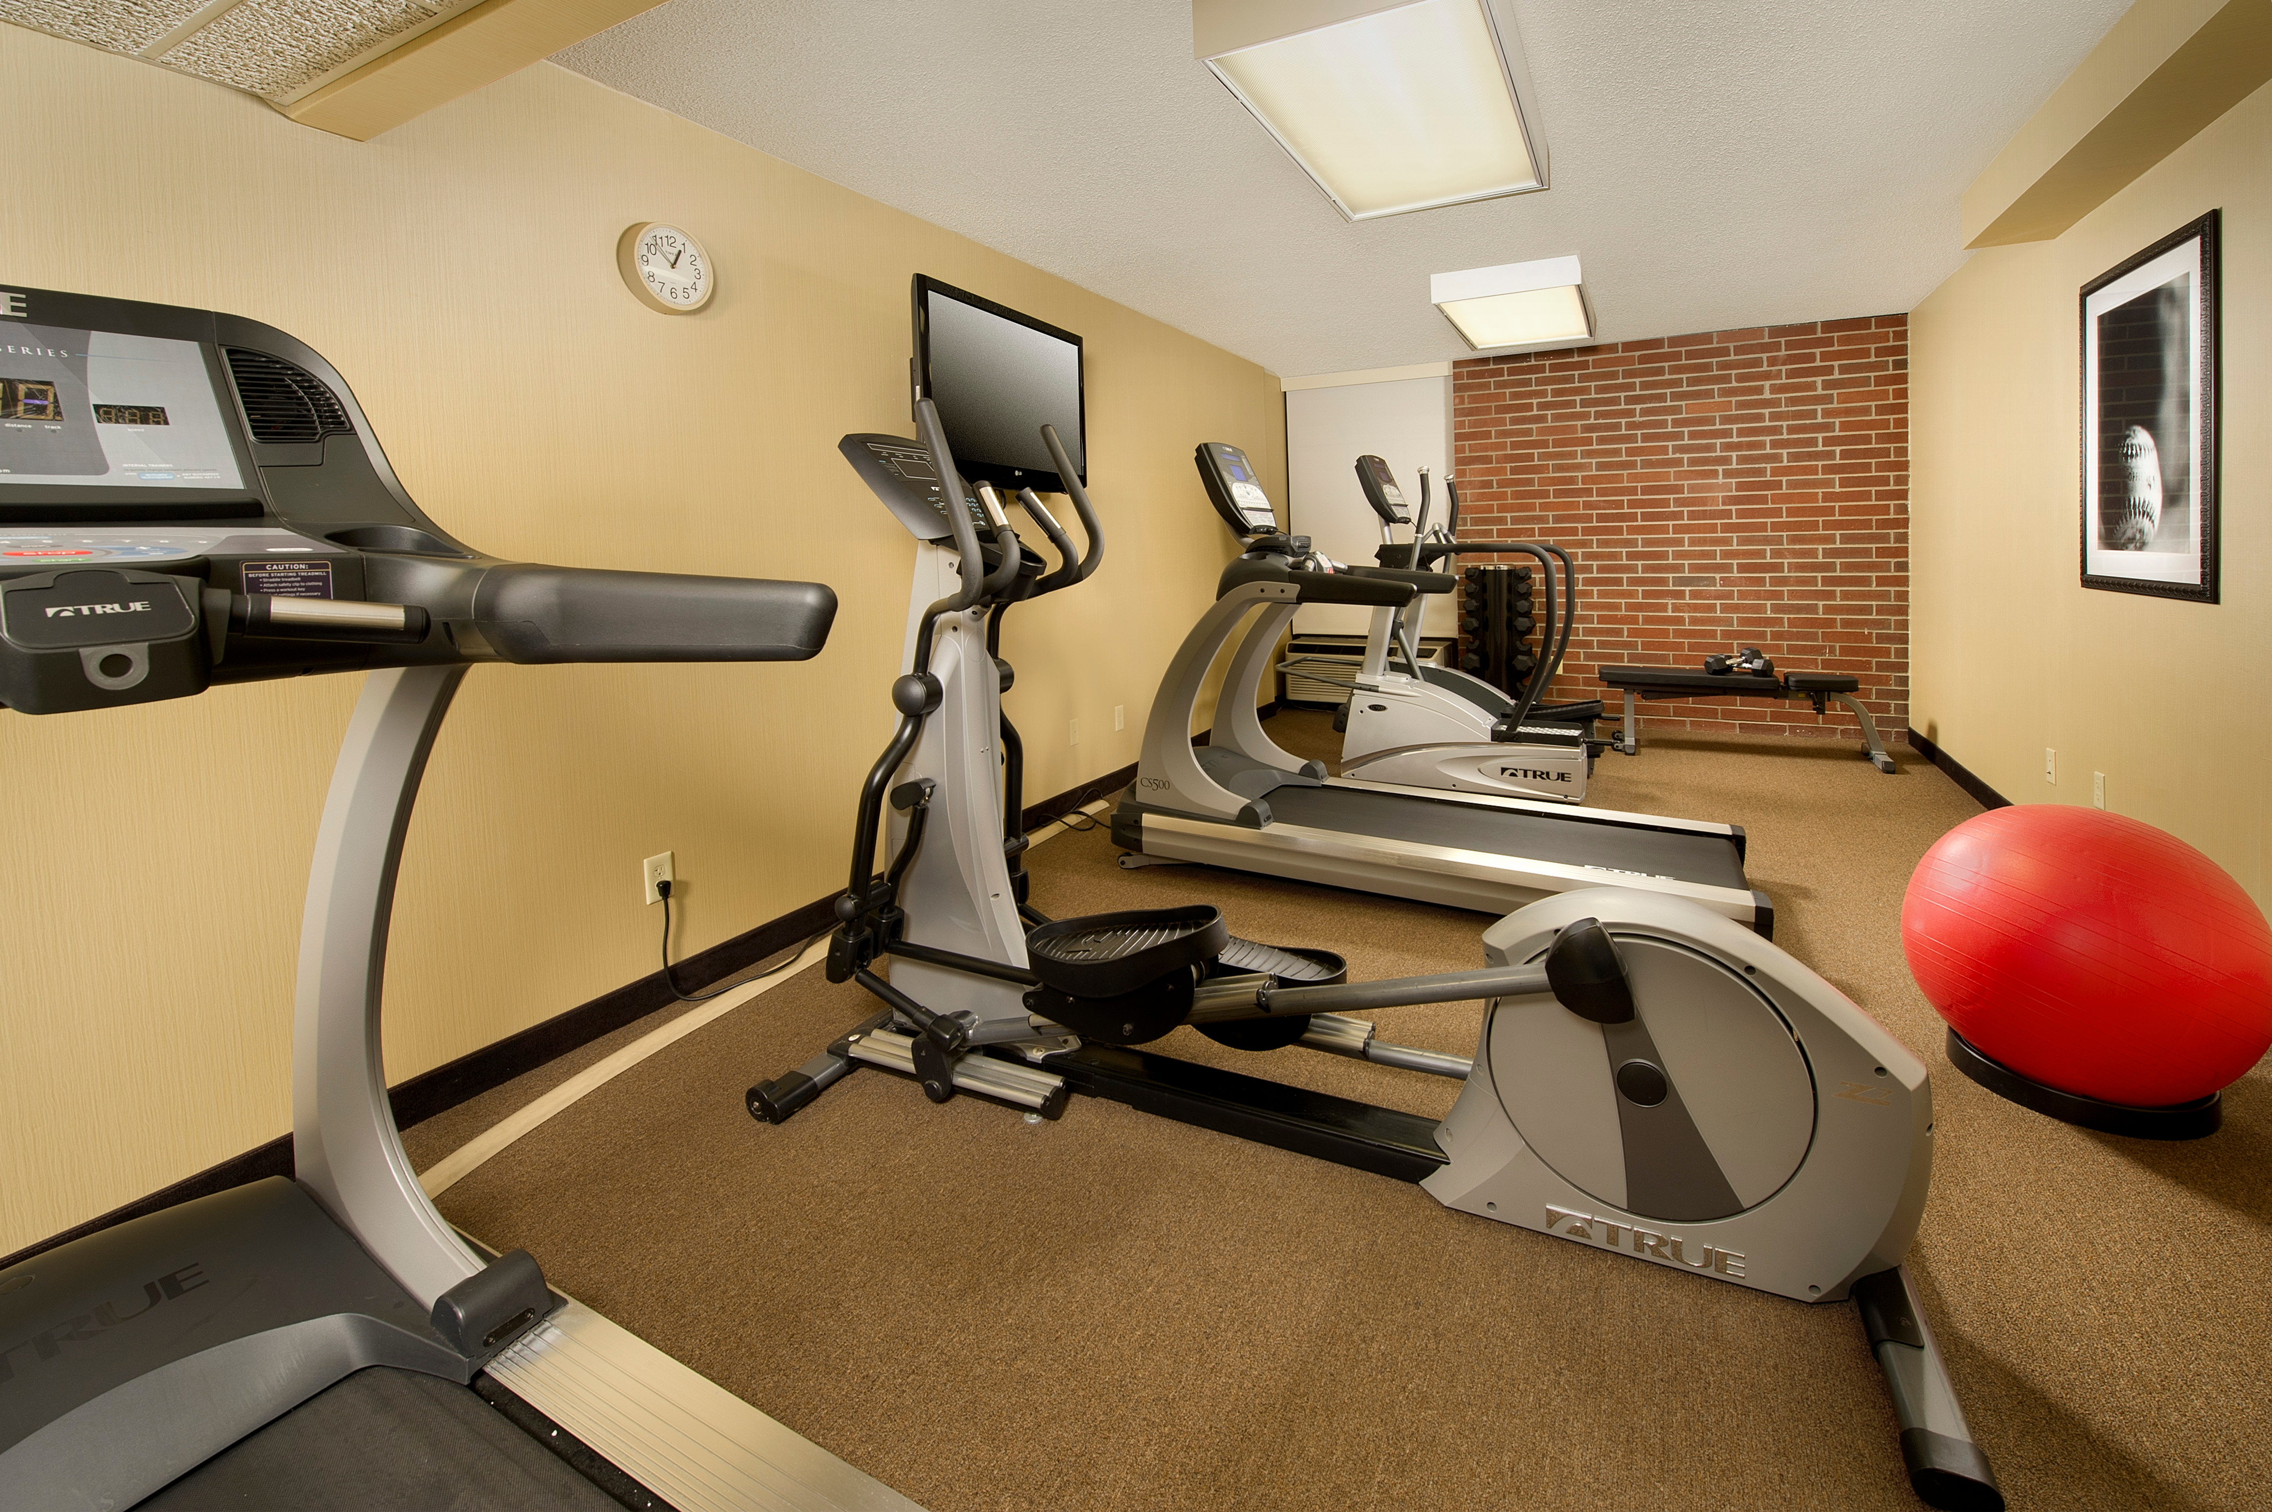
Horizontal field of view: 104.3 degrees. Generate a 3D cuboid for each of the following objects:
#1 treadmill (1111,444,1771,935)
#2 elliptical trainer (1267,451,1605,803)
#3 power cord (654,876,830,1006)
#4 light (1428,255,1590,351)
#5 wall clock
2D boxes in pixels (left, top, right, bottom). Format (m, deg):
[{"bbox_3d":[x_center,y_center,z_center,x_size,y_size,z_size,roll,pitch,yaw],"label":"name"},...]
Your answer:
[{"bbox_3d":[0.925,-0.307,2.932,1.930,1.450,0.780,4,10,25],"label":"treadmill"},{"bbox_3d":[1.546,-0.693,4.270,1.380,1.540,0.720,4,10,26],"label":"elliptical trainer"},{"bbox_3d":[-1.032,0.436,2.414,0.100,0.320,0.520,5,11,30],"label":"power cord"},{"bbox_3d":[1.859,-2.159,4.276,0.590,0.130,1.150,5,11,30],"label":"light"},{"bbox_3d":[-1.200,-1.240,2.246,0.065,0.230,0.230,5,11,31],"label":"wall clock"}]

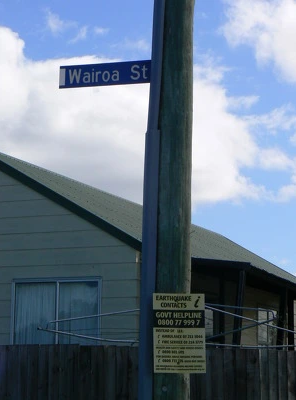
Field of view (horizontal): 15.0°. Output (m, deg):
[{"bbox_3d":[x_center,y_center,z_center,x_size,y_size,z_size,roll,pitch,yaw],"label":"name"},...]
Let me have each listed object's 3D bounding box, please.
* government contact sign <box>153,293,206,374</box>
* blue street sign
[{"bbox_3d":[0.228,0.969,8.150,0.382,0.575,0.012,-1,-7,3],"label":"government contact sign"},{"bbox_3d":[-0.326,-0.943,8.420,0.760,0.172,0.026,-1,-8,22],"label":"blue street sign"}]

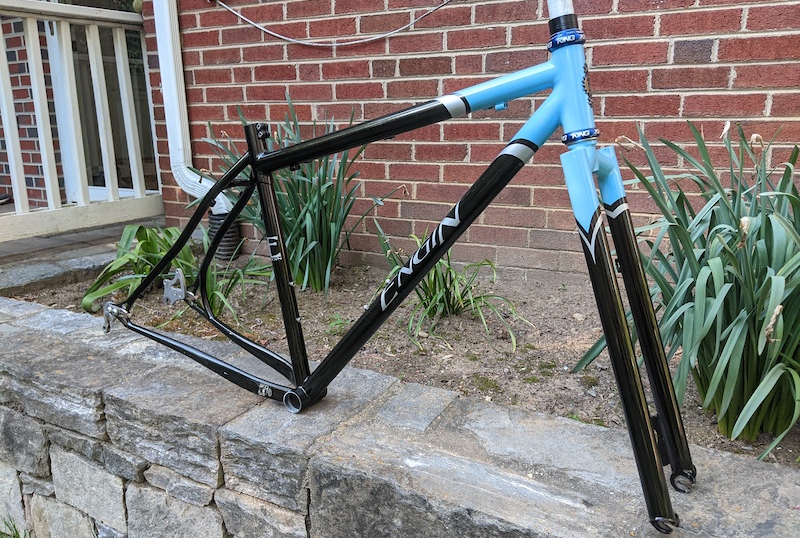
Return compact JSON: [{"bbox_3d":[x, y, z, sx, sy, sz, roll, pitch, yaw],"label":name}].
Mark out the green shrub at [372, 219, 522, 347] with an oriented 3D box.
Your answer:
[{"bbox_3d":[0.128,0.006,1.571,0.370,0.235,0.370,1,14,7],"label":"green shrub"}]

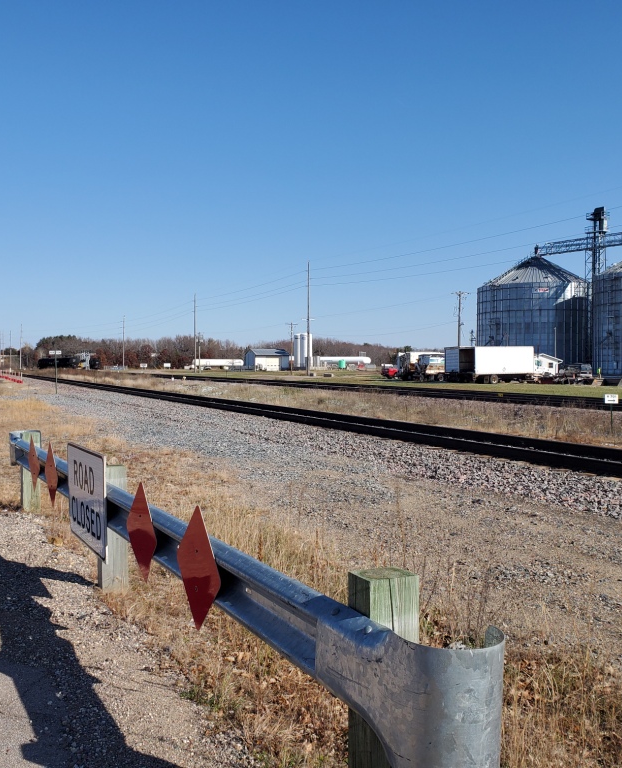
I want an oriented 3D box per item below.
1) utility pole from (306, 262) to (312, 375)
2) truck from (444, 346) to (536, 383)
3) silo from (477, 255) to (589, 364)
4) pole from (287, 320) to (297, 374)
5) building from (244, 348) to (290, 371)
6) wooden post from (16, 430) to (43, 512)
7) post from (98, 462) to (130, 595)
[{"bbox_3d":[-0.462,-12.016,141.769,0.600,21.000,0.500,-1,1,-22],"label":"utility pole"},{"bbox_3d":[19.379,-2.035,83.475,9.300,3.900,2.600,-1,1,-22],"label":"truck"},{"bbox_3d":[45.738,-14.065,156.647,23.000,23.800,23.000,0,1,0],"label":"silo"},{"bbox_3d":[-3.623,-6.842,148.885,2.100,10.300,0.500,-1,1,-22],"label":"pole"},{"bbox_3d":[-13.018,-6.722,224.906,10.100,6.500,9.400,-1,1,-22],"label":"building"},{"bbox_3d":[-3.119,0.974,8.524,0.195,0.895,0.145,-1,1,-30],"label":"wooden post"},{"bbox_3d":[-1.436,1.043,5.624,0.190,0.905,0.145,-1,1,-30],"label":"post"}]

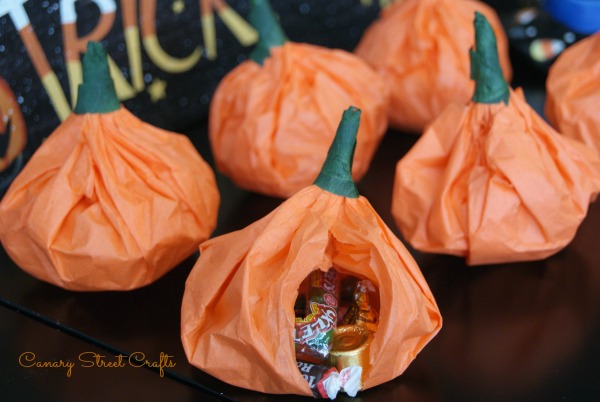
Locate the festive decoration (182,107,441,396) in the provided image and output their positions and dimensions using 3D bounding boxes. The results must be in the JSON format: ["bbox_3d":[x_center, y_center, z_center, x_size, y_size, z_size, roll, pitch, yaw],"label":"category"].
[{"bbox_3d":[0.006,0.019,0.706,0.135,0.137,0.128,-2,19,-7],"label":"festive decoration"}]

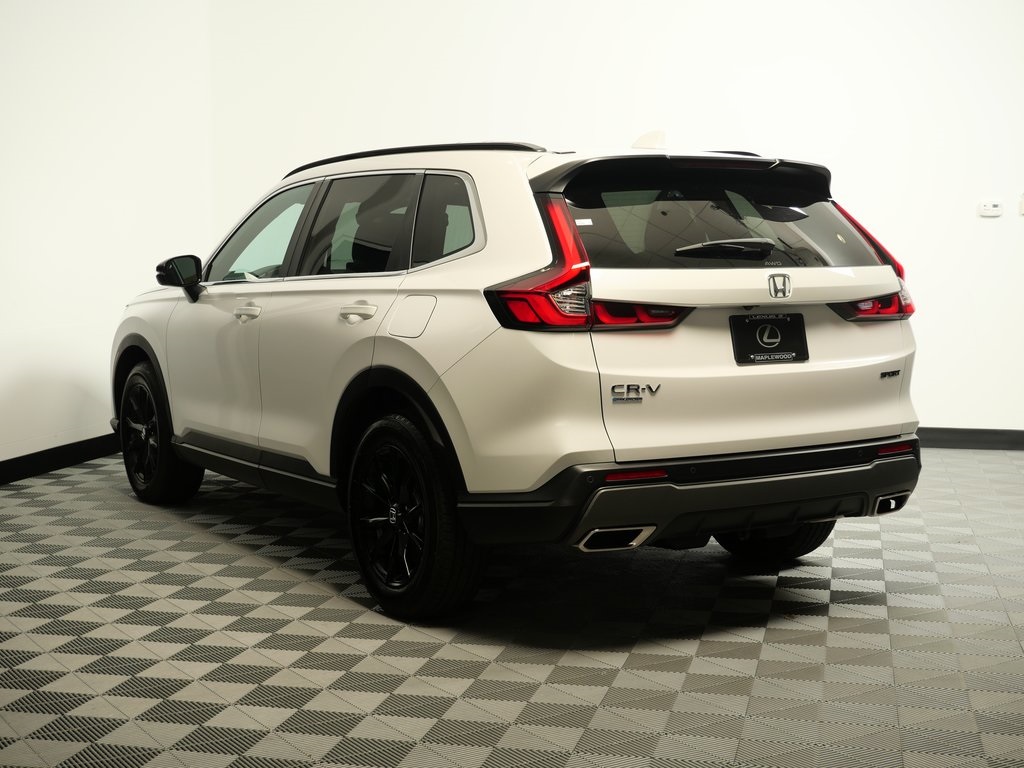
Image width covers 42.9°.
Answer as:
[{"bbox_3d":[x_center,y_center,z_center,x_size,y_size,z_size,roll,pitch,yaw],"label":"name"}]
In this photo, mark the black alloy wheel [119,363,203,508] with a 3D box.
[{"bbox_3d":[-1.756,0.251,6.500,0.235,0.720,0.708,-3,6,-32],"label":"black alloy wheel"}]

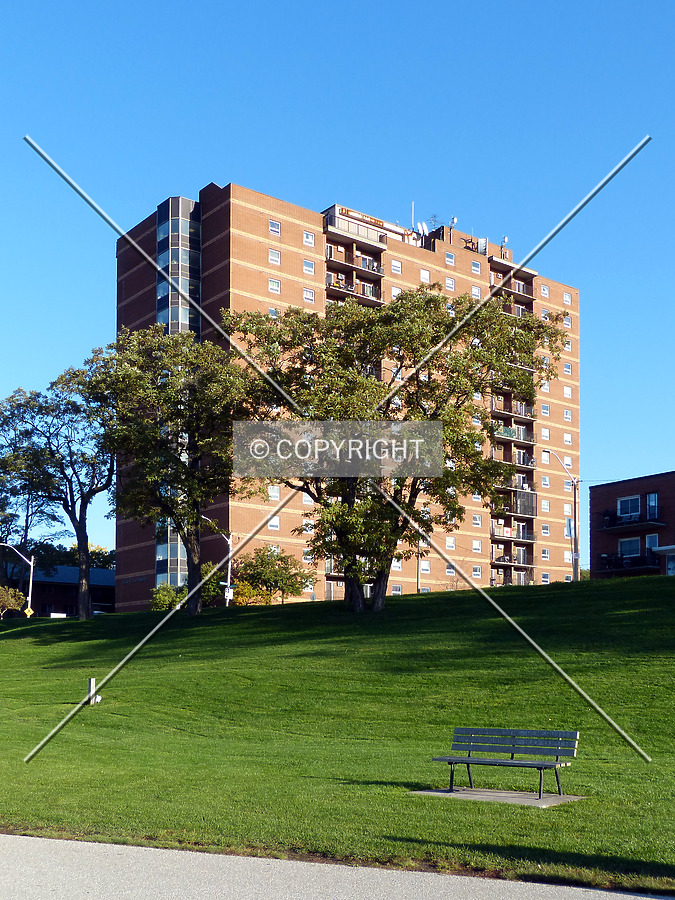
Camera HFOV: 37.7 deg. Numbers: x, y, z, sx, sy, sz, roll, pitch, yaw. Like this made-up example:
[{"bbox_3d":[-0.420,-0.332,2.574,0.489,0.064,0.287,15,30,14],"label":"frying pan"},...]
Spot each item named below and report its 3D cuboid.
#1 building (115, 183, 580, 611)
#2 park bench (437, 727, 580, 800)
[{"bbox_3d":[3.725,-1.123,110.390,52.820,40.310,19.180,9,-14,-42],"label":"building"},{"bbox_3d":[2.194,4.106,13.005,1.830,0.803,0.655,-10,-15,38],"label":"park bench"}]

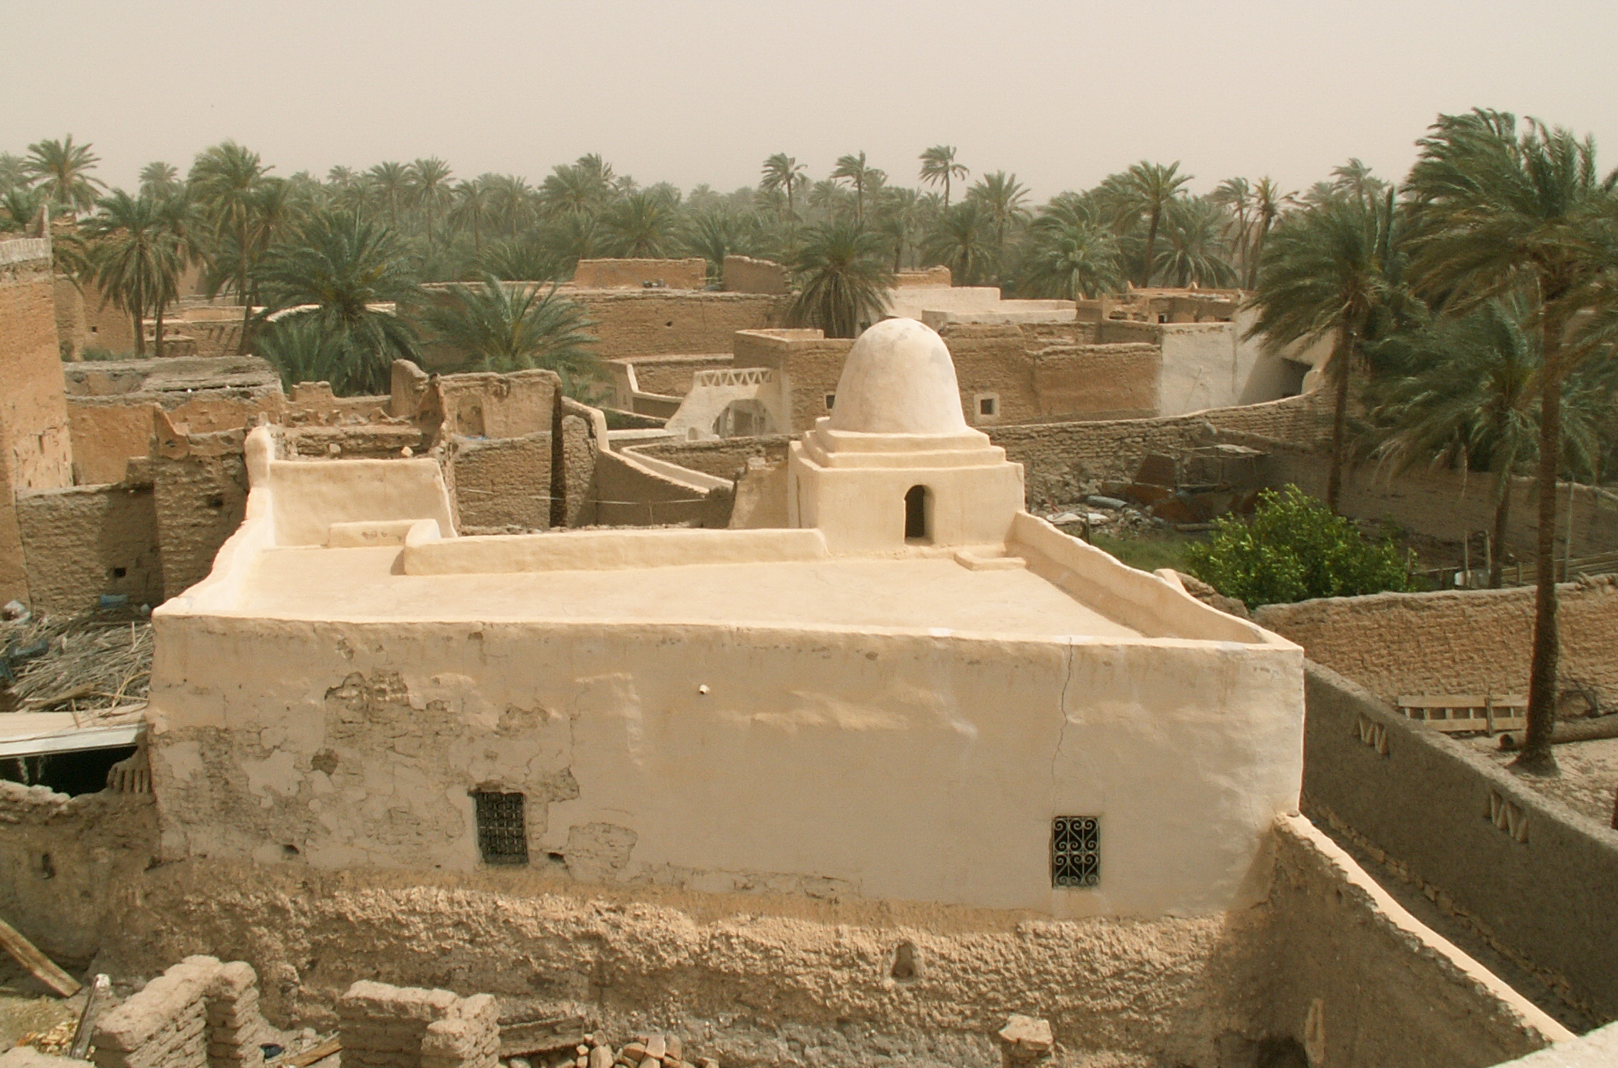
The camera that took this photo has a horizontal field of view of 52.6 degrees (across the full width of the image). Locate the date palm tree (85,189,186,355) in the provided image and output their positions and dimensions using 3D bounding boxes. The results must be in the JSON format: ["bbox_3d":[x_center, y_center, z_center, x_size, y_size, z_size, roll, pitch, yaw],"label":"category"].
[{"bbox_3d":[-32.536,-11.432,79.335,4.904,10.437,4.904,0,12,0],"label":"date palm tree"}]

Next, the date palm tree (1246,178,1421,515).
[{"bbox_3d":[14.660,-5.029,45.907,4.822,9.211,4.822,0,11,0],"label":"date palm tree"}]

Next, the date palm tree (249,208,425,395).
[{"bbox_3d":[-14.884,-6.636,51.704,5.419,7.084,5.419,0,11,0],"label":"date palm tree"}]

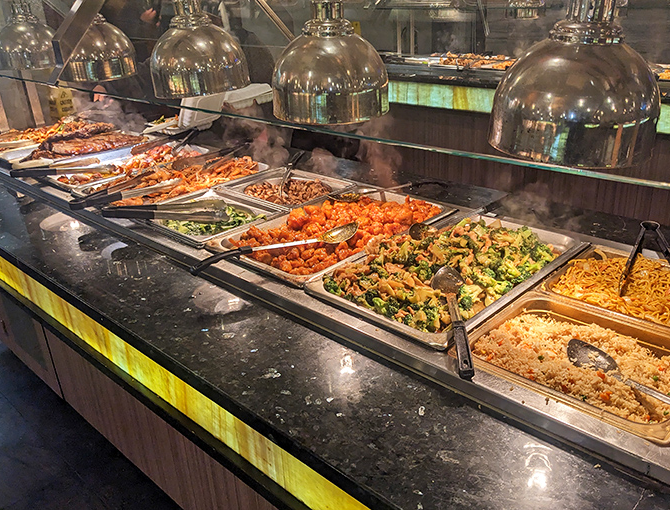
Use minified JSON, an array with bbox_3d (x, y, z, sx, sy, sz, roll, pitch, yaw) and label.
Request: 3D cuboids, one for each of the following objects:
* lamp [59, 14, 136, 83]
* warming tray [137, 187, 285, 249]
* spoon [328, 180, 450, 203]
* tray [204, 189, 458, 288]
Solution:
[{"bbox_3d":[-0.850,-0.732,1.875,0.270,0.225,0.270,19,33,38],"label":"lamp"},{"bbox_3d":[-0.323,-0.080,1.381,0.320,0.085,0.265,19,33,38],"label":"warming tray"},{"bbox_3d":[0.149,-0.178,1.488,0.350,0.055,0.070,-4,25,3],"label":"spoon"},{"bbox_3d":[0.012,-0.041,1.285,0.322,0.080,0.535,20,33,39],"label":"tray"}]

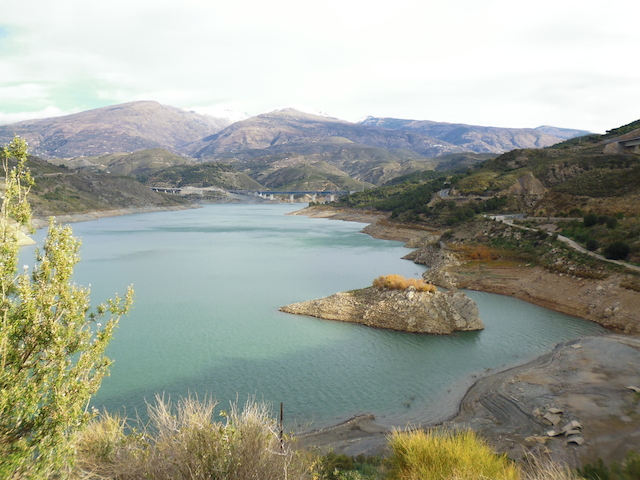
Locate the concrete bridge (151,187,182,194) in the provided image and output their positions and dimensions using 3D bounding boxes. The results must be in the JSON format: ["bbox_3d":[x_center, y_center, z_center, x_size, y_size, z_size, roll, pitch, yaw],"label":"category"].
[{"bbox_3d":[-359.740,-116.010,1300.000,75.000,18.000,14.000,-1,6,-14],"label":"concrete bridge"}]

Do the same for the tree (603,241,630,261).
[{"bbox_3d":[96.210,3.410,180.000,8.200,6.300,8.000,0,5,0],"label":"tree"}]

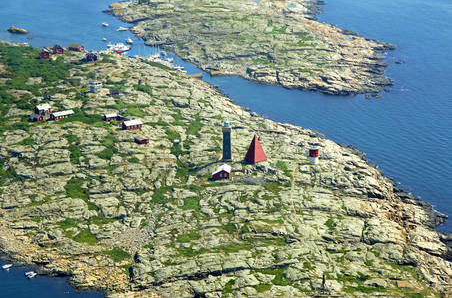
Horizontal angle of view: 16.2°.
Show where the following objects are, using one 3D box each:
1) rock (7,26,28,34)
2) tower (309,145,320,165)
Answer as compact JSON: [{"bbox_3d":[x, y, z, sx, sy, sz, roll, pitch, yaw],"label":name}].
[{"bbox_3d":[-202.680,-115.900,1556.040,21.000,3.800,12.000,-1,17,0],"label":"rock"},{"bbox_3d":[60.660,3.840,1089.890,6.800,12.200,6.800,-1,17,0],"label":"tower"}]

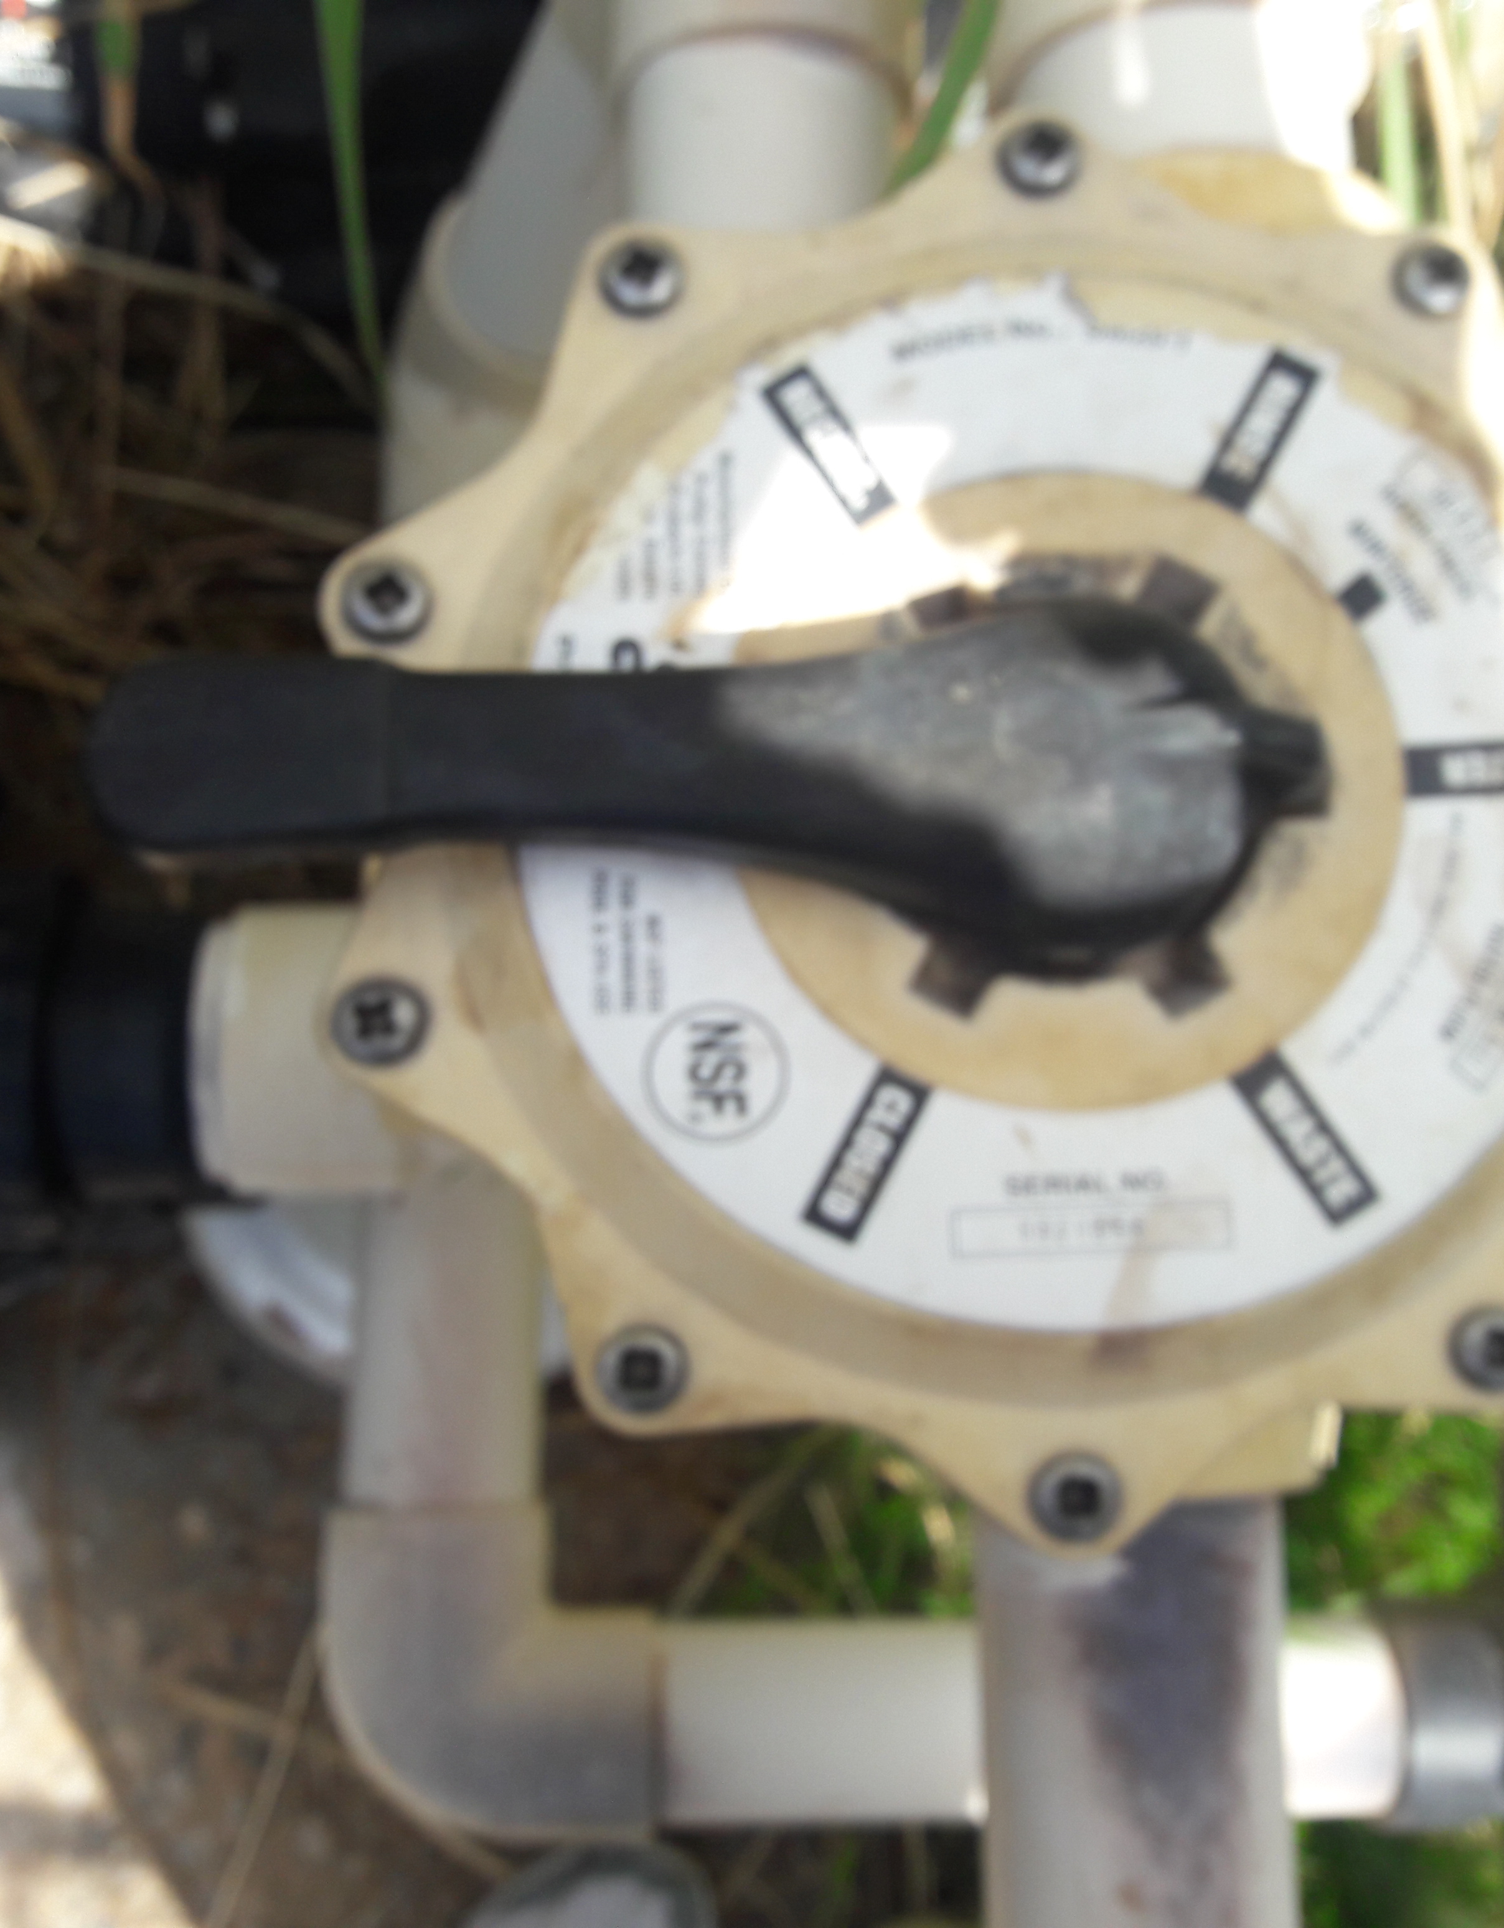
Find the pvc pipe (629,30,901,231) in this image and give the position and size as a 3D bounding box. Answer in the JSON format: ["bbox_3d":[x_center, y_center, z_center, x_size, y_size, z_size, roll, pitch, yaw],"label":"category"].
[{"bbox_3d":[0.003,-0.167,0.468,0.060,0.060,0.065,0,80,0],"label":"pvc pipe"}]

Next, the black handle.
[{"bbox_3d":[-0.003,-0.028,0.323,0.194,0.050,0.056,0,80,0],"label":"black handle"}]

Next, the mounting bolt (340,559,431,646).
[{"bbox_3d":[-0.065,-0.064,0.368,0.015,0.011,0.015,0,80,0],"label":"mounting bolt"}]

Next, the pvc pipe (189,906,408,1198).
[{"bbox_3d":[-0.100,0.020,0.462,0.056,0.065,0.065,0,80,0],"label":"pvc pipe"}]

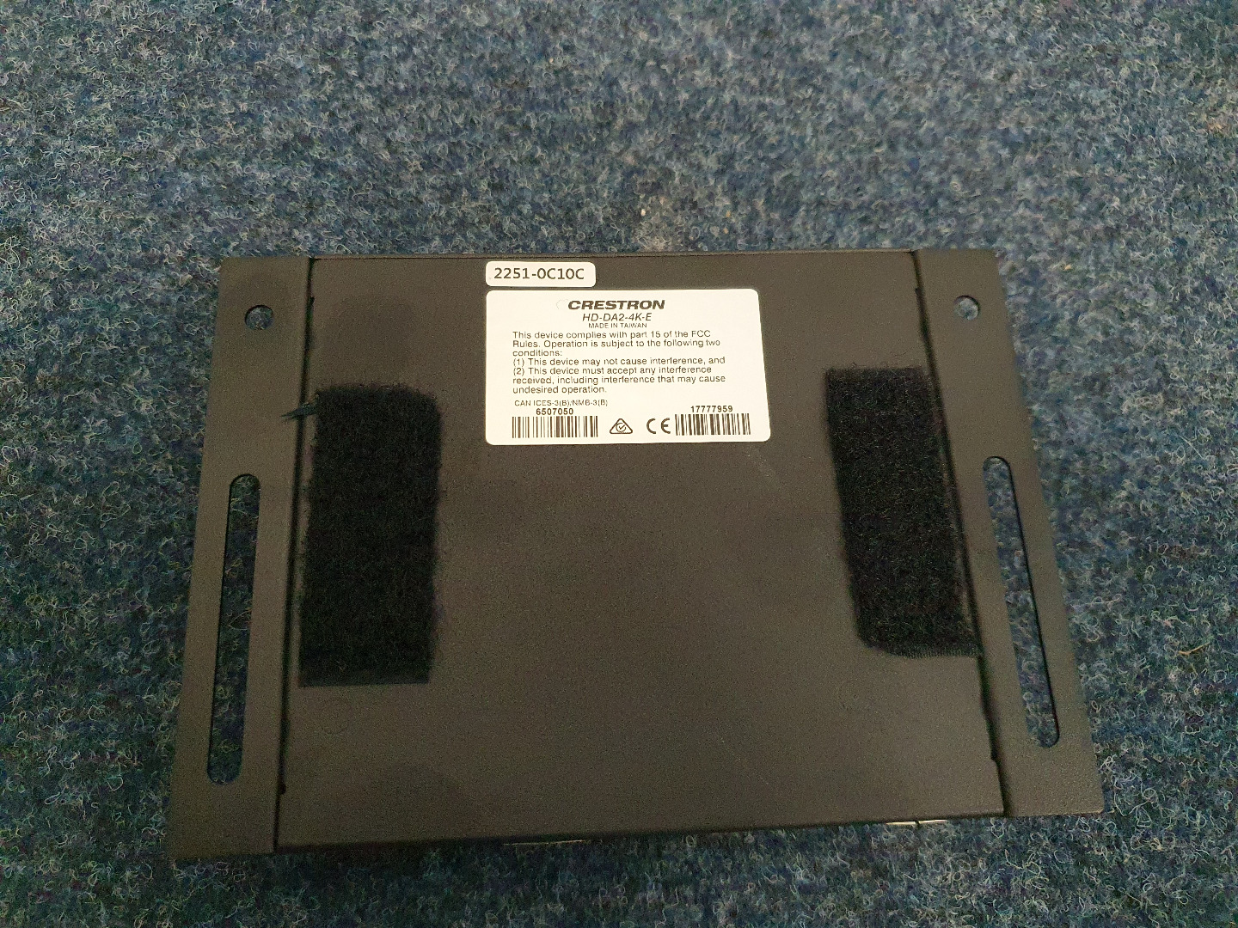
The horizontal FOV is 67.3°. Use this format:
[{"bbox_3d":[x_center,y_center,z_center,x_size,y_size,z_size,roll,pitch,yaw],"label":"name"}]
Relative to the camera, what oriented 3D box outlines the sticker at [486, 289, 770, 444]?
[{"bbox_3d":[0.001,-0.018,0.172,0.051,0.001,0.031,-1,72,-4],"label":"sticker"}]

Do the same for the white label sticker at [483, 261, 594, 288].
[{"bbox_3d":[-0.015,-0.036,0.176,0.021,0.001,0.005,0,72,-3],"label":"white label sticker"}]

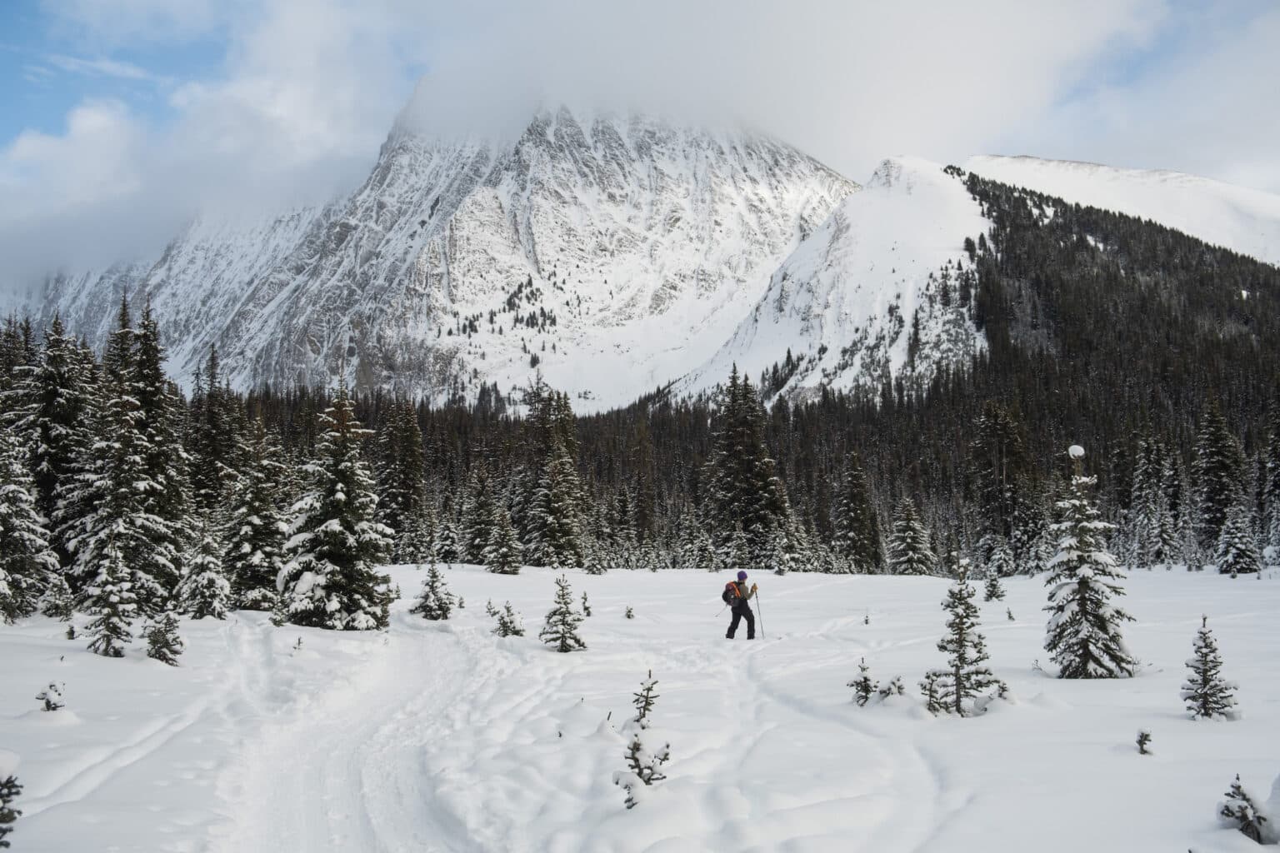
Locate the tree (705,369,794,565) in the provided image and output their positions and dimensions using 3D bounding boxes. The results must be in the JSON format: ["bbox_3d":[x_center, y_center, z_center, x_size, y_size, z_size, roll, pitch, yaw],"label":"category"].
[{"bbox_3d":[7.780,2.793,83.740,6.440,14.310,6.240,0,-6,0],"label":"tree"}]

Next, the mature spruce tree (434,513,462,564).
[{"bbox_3d":[-12.110,7.078,74.147,1.703,3.147,1.703,1,-5,-9],"label":"mature spruce tree"}]

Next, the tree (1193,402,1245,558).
[{"bbox_3d":[43.743,4.264,88.634,3.830,12.250,3.710,0,-6,0],"label":"tree"}]

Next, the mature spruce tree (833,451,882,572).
[{"bbox_3d":[14.384,5.622,77.412,3.220,7.970,3.120,0,-6,0],"label":"mature spruce tree"}]

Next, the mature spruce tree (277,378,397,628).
[{"bbox_3d":[-8.149,2.014,31.817,3.115,6.798,3.115,1,-6,-14],"label":"mature spruce tree"}]

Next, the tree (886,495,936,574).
[{"bbox_3d":[15.476,6.268,67.205,2.798,4.393,2.798,-1,-5,13],"label":"tree"}]

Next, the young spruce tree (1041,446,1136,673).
[{"bbox_3d":[7.940,2.368,20.888,1.641,4.035,1.641,-2,-6,21],"label":"young spruce tree"}]

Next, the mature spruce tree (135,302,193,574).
[{"bbox_3d":[-19.338,0.797,47.613,2.640,11.860,2.560,0,-6,0],"label":"mature spruce tree"}]

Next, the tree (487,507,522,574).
[{"bbox_3d":[-7.767,6.511,67.180,2.227,3.848,2.227,1,-5,-7],"label":"tree"}]

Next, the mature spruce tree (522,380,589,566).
[{"bbox_3d":[-5.878,3.387,80.655,4.640,12.670,4.500,0,-6,0],"label":"mature spruce tree"}]

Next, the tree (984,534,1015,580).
[{"bbox_3d":[20.224,7.298,66.118,1.688,2.522,1.688,-2,-6,17],"label":"tree"}]

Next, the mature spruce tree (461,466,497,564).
[{"bbox_3d":[-10.124,5.562,74.289,2.523,6.191,2.523,1,-5,-8],"label":"mature spruce tree"}]

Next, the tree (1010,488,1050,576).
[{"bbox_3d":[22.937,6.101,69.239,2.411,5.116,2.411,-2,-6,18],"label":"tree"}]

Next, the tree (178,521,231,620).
[{"bbox_3d":[-13.064,4.295,35.152,1.580,2.950,1.530,0,-6,0],"label":"tree"}]

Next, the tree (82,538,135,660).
[{"bbox_3d":[-10.762,3.450,23.912,1.095,2.404,1.095,2,-6,-24],"label":"tree"}]

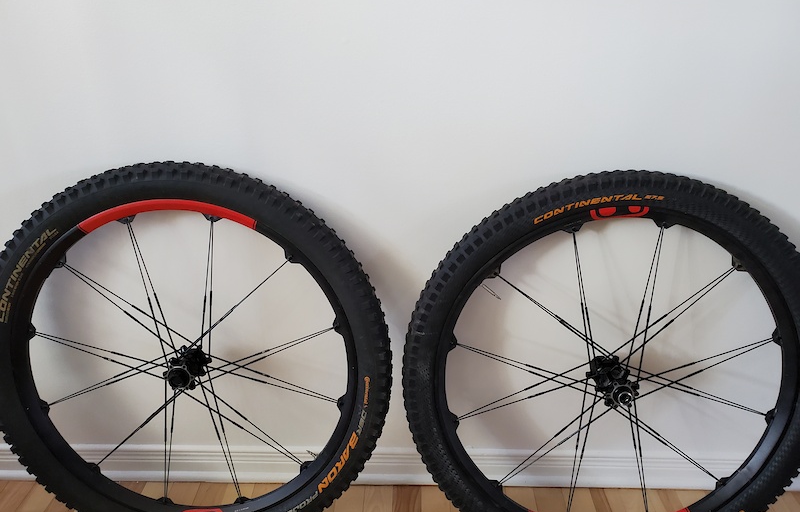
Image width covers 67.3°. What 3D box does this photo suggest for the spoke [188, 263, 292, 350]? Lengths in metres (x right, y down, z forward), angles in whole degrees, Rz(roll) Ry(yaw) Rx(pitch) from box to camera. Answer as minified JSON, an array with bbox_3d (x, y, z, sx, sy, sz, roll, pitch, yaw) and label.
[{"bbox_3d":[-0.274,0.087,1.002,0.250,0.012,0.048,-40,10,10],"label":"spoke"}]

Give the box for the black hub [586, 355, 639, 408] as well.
[{"bbox_3d":[0.355,0.209,1.004,0.065,0.065,0.130,1,12,3],"label":"black hub"}]

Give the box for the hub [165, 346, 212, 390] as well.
[{"bbox_3d":[-0.364,0.192,1.031,0.060,0.060,0.095,0,14,1],"label":"hub"}]

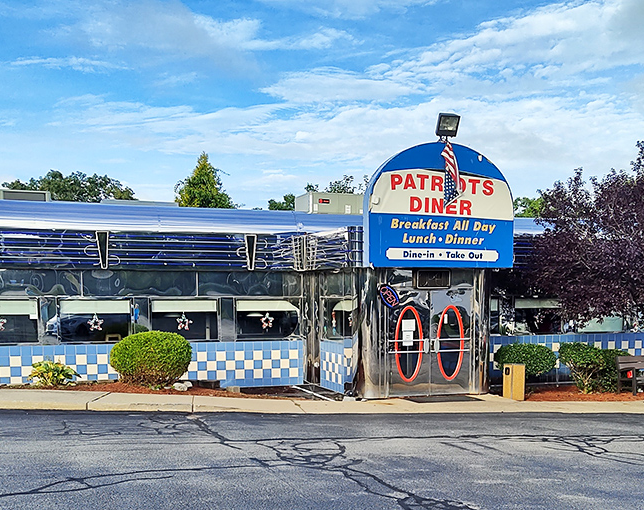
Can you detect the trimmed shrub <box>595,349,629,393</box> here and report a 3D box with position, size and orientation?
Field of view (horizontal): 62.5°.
[{"bbox_3d":[6.130,2.450,11.250,0.860,0.900,0.860,1,-3,-13],"label":"trimmed shrub"}]

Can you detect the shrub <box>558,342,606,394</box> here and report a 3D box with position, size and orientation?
[{"bbox_3d":[5.378,2.343,10.950,0.950,1.020,0.920,1,-3,-13],"label":"shrub"}]

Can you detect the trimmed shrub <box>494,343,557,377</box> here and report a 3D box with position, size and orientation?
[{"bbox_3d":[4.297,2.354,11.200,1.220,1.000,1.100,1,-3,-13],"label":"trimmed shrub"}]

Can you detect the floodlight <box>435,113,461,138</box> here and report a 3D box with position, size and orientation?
[{"bbox_3d":[2.344,-2.405,9.850,0.360,0.380,0.200,0,26,-6],"label":"floodlight"}]

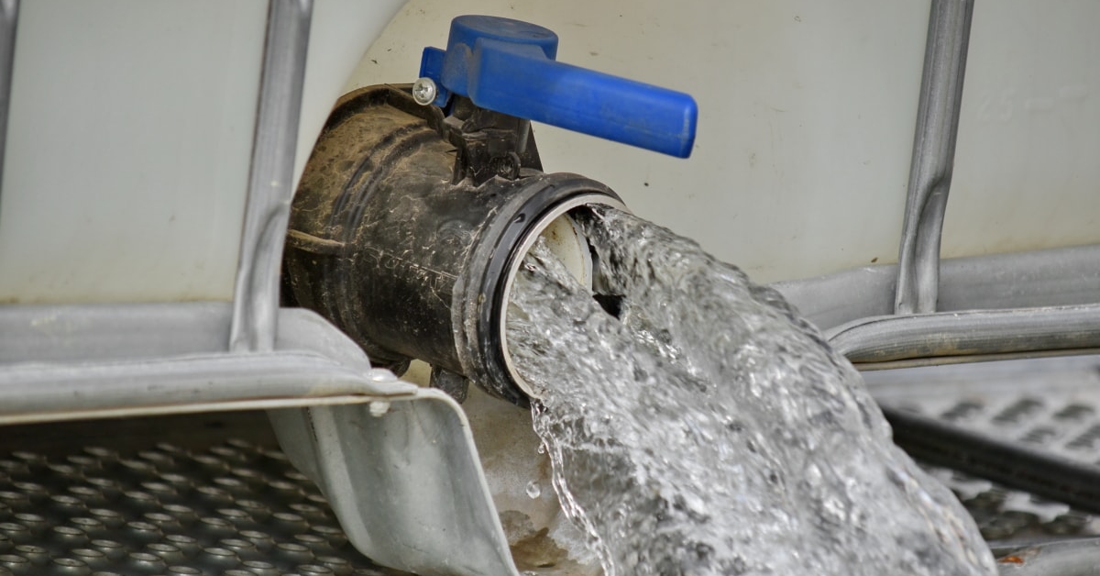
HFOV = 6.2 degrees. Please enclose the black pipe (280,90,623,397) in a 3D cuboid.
[{"bbox_3d":[-0.037,-0.013,4.248,0.120,0.126,0.146,-4,15,-44],"label":"black pipe"}]

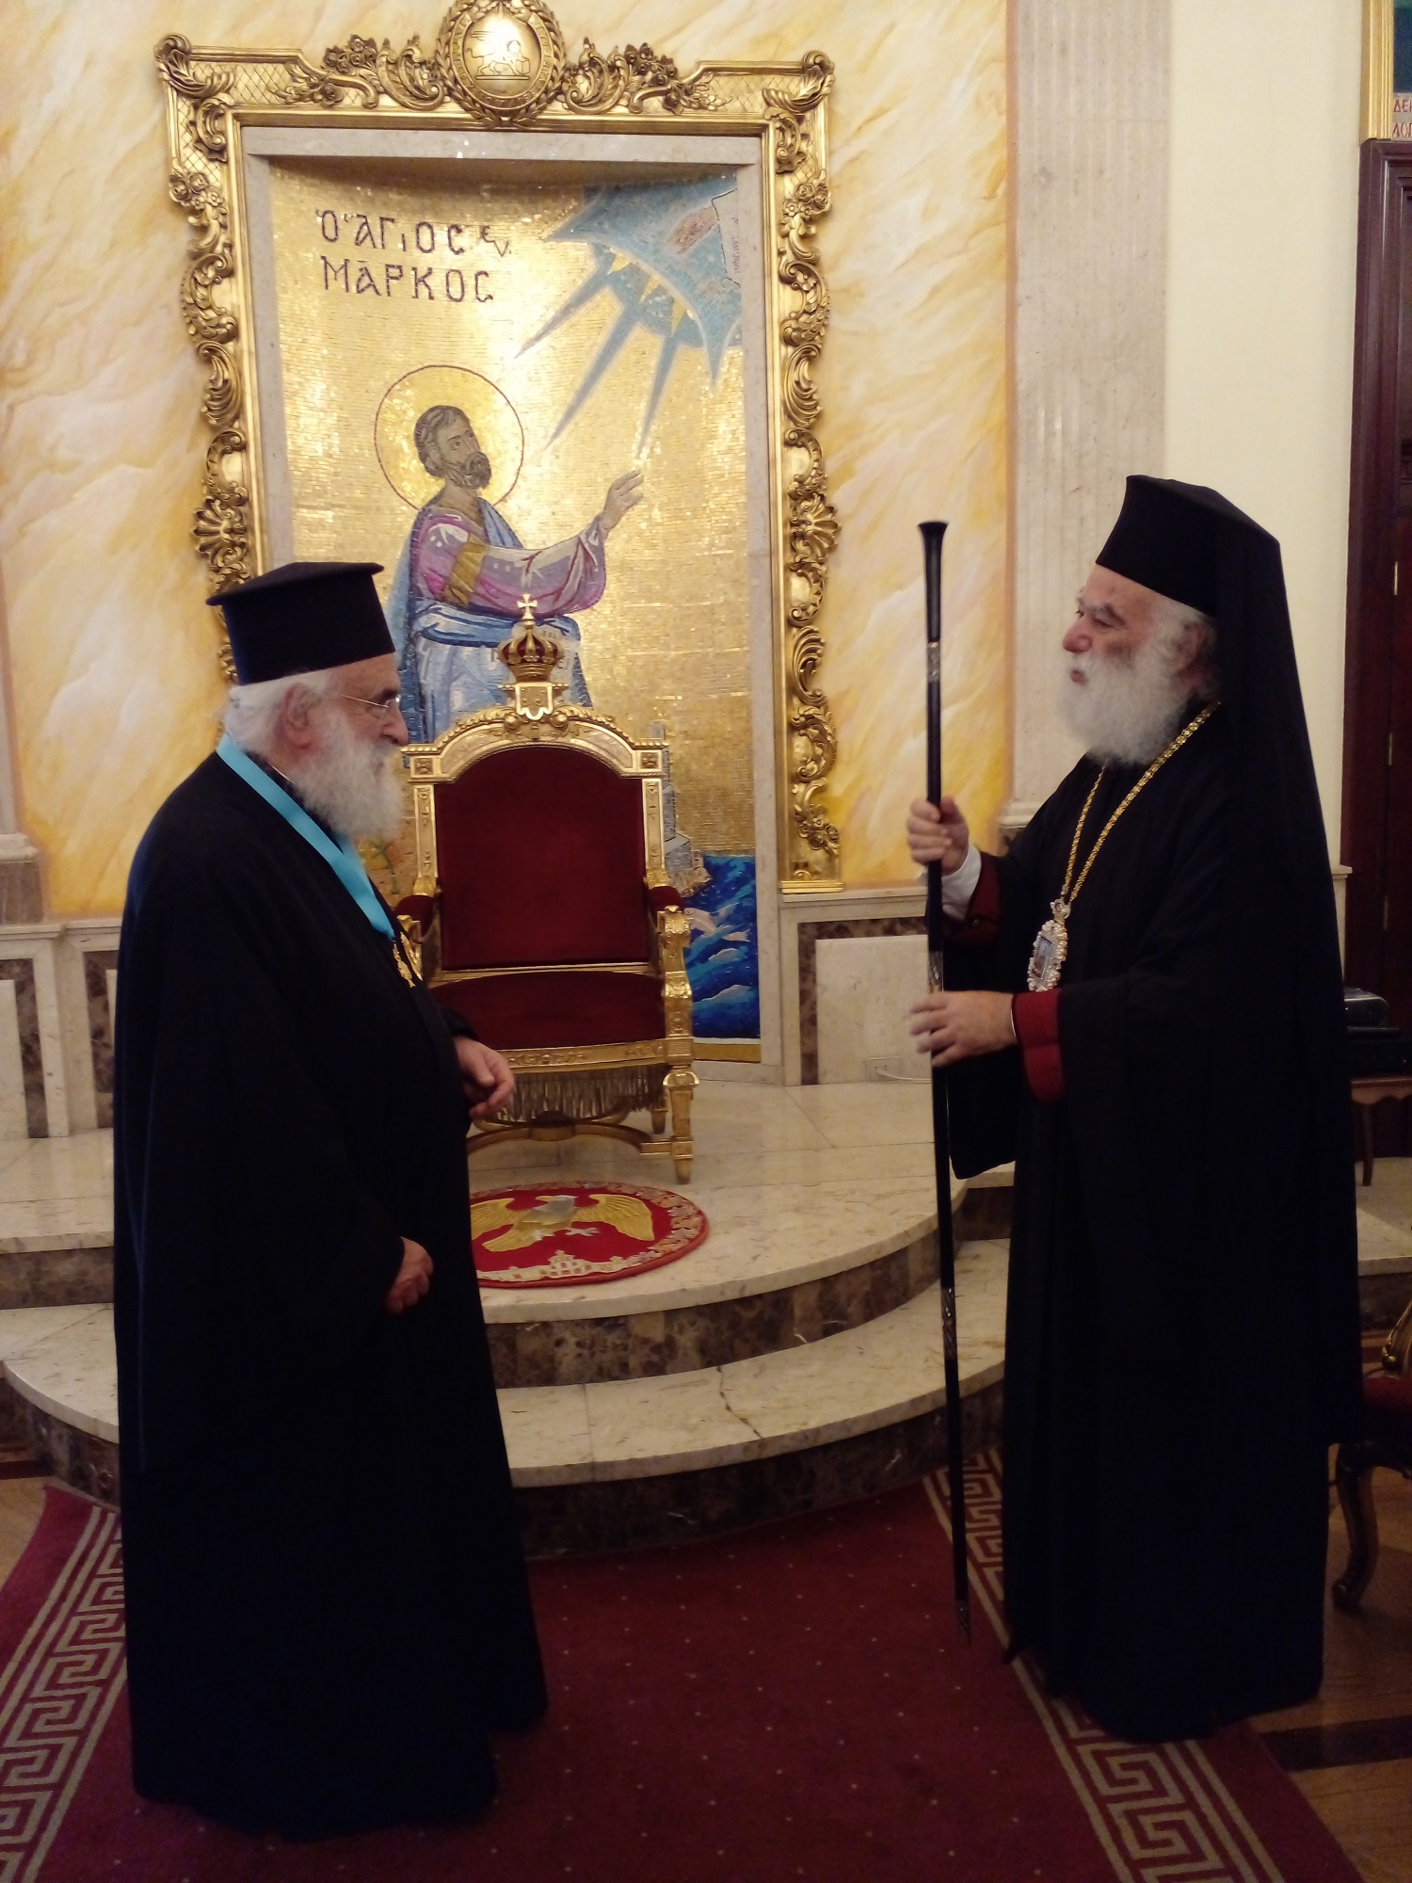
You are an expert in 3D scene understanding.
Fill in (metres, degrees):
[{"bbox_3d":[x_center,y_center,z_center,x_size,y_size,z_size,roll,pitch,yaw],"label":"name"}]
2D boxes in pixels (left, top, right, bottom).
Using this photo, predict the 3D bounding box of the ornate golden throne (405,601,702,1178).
[{"bbox_3d":[-0.465,-0.180,4.060,0.760,1.580,0.670,-2,7,-6],"label":"ornate golden throne"}]

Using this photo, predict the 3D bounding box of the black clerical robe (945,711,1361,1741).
[{"bbox_3d":[0.705,0.410,2.280,0.600,1.500,0.620,-3,7,-10],"label":"black clerical robe"}]

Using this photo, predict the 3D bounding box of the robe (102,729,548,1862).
[{"bbox_3d":[-0.550,0.465,2.135,0.550,1.480,0.570,-2,7,-4],"label":"robe"}]

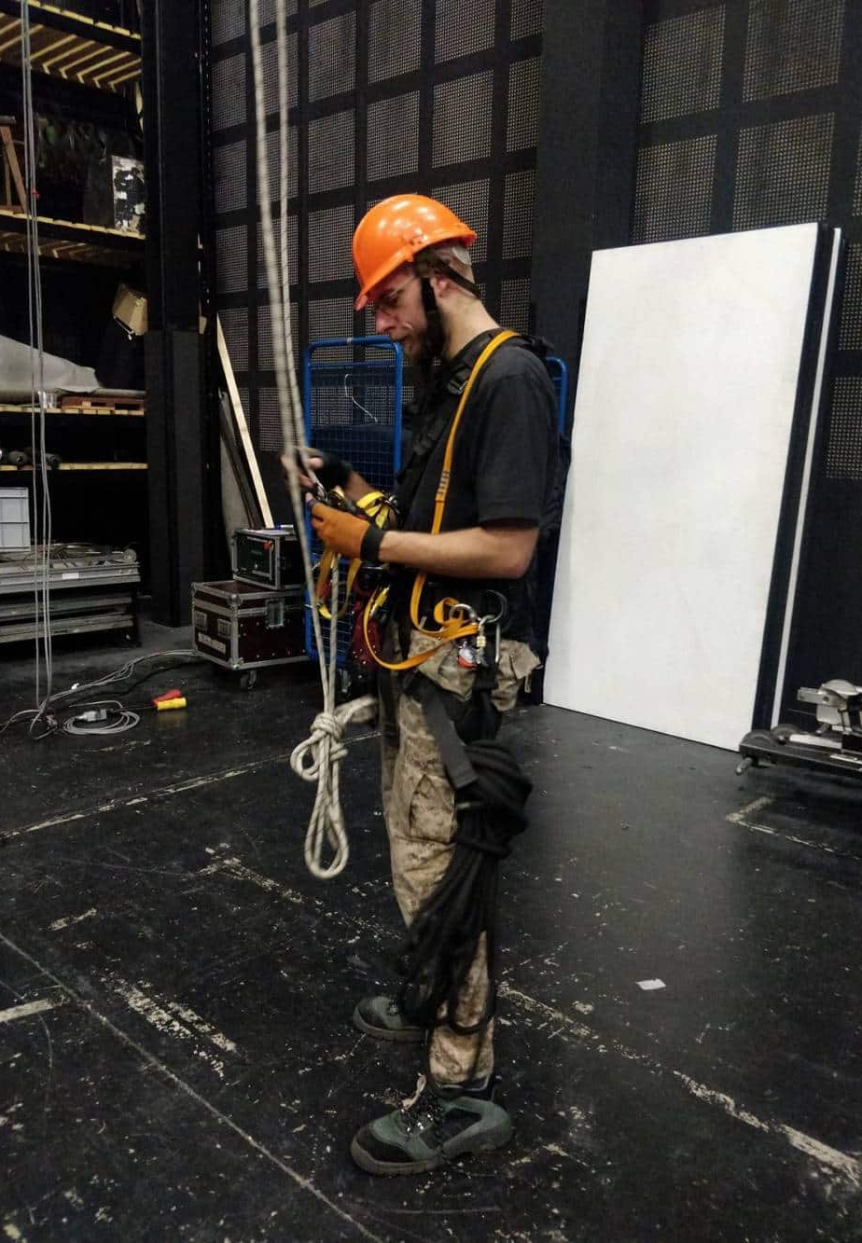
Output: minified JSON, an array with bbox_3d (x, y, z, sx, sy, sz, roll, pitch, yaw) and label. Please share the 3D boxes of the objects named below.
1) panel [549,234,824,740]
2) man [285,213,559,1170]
[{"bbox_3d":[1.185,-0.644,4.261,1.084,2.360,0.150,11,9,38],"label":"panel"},{"bbox_3d":[-0.038,0.127,1.690,0.480,1.790,0.540,2,12,0],"label":"man"}]

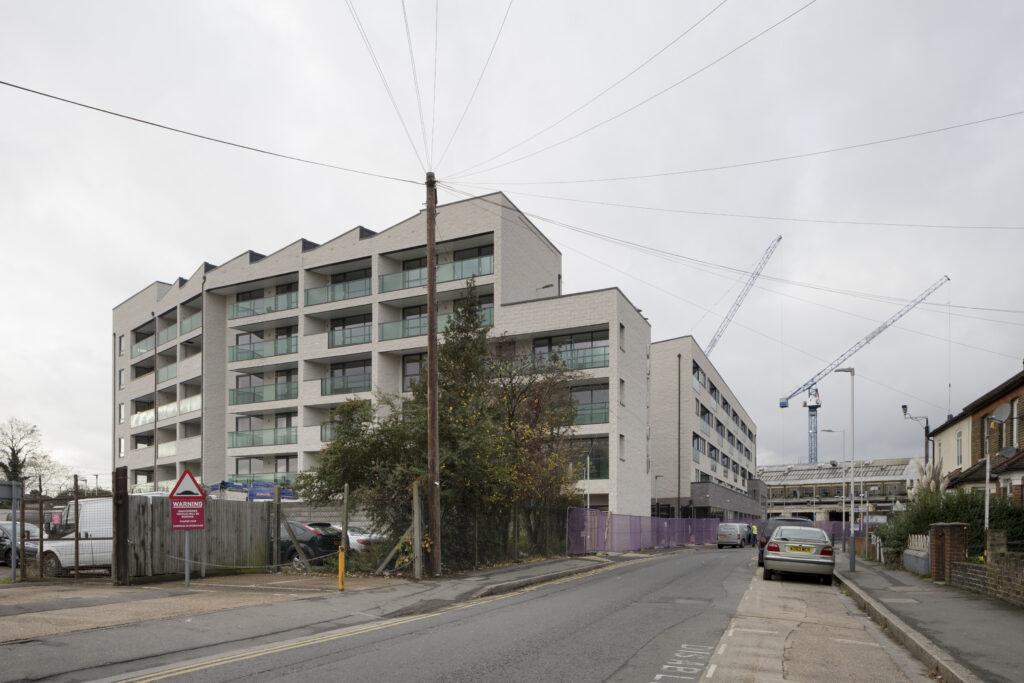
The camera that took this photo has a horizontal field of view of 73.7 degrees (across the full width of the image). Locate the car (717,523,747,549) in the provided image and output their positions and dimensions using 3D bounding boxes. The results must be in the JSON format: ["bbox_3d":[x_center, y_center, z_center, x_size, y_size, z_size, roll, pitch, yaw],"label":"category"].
[{"bbox_3d":[16.909,14.777,52.000,1.900,1.950,4.700,-4,-10,24],"label":"car"}]

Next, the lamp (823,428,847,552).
[{"bbox_3d":[16.256,7.514,34.200,1.150,6.200,0.350,-4,-10,23],"label":"lamp"}]

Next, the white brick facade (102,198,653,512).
[{"bbox_3d":[-11.579,3.847,51.500,46.000,20.500,14.500,-5,-11,27],"label":"white brick facade"}]

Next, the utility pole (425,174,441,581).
[{"bbox_3d":[-2.038,0.846,17.500,0.320,10.500,0.320,-4,-10,23],"label":"utility pole"}]

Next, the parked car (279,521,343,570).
[{"bbox_3d":[-7.133,6.409,21.500,4.300,1.500,1.830,-4,-10,23],"label":"parked car"}]

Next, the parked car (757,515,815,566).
[{"bbox_3d":[10.081,7.265,24.800,1.850,1.720,4.550,-4,-10,21],"label":"parked car"}]

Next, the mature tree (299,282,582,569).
[{"bbox_3d":[-2.323,2.768,22.500,8.600,9.200,6.800,-4,-10,23],"label":"mature tree"}]

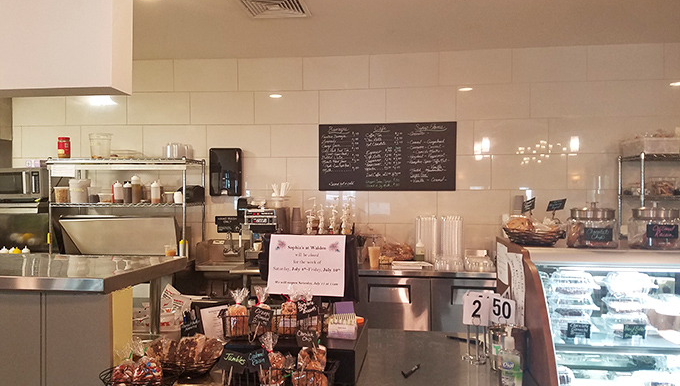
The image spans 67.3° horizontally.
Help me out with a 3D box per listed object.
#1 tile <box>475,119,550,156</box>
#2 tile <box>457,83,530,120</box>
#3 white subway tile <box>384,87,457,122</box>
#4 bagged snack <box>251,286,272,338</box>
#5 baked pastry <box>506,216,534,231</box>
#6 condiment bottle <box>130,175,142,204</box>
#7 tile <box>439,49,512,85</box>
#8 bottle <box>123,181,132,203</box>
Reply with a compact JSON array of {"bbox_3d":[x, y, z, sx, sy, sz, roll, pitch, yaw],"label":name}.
[{"bbox_3d":[1.484,-0.483,4.431,0.610,0.304,0.010,0,-1,7],"label":"tile"},{"bbox_3d":[1.333,-0.791,4.455,0.610,0.304,0.010,0,-1,7],"label":"tile"},{"bbox_3d":[0.724,-0.786,4.491,0.606,0.303,0.010,0,1,7],"label":"white subway tile"},{"bbox_3d":[-0.264,0.400,1.715,0.070,0.165,0.055,0,0,7],"label":"bagged snack"},{"bbox_3d":[0.675,0.118,1.910,0.100,0.060,0.085,0,-1,18],"label":"baked pastry"},{"bbox_3d":[-1.781,-0.033,4.470,0.080,0.250,0.080,0,0,7],"label":"condiment bottle"},{"bbox_3d":[1.182,-1.098,4.479,0.610,0.304,0.010,0,-1,7],"label":"tile"},{"bbox_3d":[-1.852,-0.009,4.450,0.070,0.185,0.070,0,0,7],"label":"bottle"}]

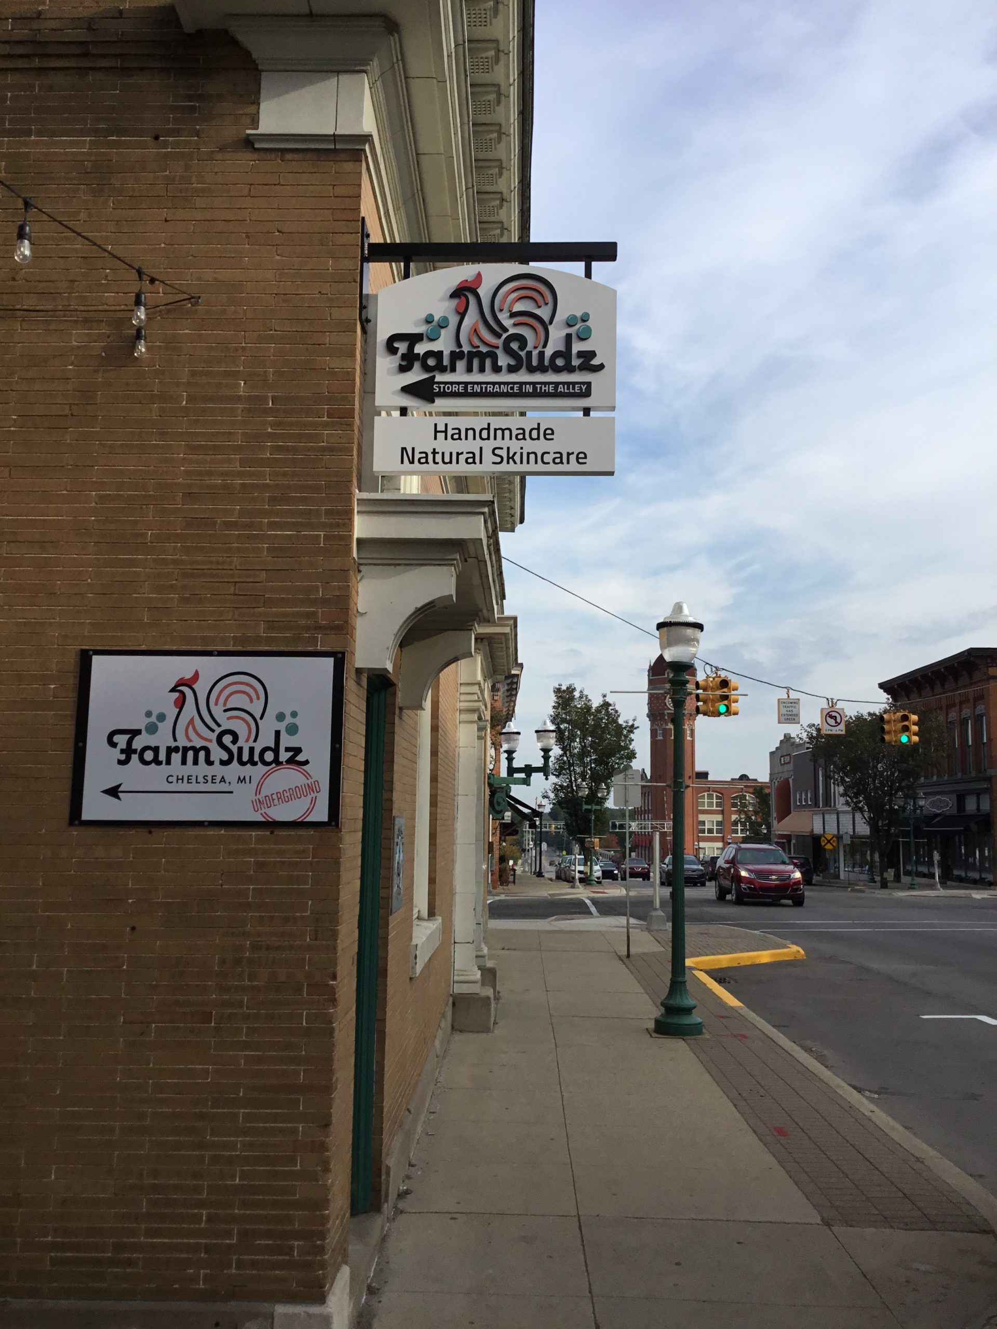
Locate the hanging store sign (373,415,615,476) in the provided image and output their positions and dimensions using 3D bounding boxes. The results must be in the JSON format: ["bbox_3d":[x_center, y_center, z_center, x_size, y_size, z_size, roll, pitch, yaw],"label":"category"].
[{"bbox_3d":[-0.016,-0.827,4.517,0.910,0.215,0.050,0,-8,2],"label":"hanging store sign"}]

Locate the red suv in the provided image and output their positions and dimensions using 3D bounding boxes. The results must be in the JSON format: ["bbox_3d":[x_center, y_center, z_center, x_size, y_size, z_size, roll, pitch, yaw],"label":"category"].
[{"bbox_3d":[7.871,6.419,36.811,1.990,1.780,5.150,1,-8,1],"label":"red suv"}]

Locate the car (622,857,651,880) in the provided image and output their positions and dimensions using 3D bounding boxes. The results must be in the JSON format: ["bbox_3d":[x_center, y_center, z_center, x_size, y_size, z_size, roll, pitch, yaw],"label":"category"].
[{"bbox_3d":[9.908,14.863,86.920,1.840,1.640,4.600,1,-8,1],"label":"car"}]

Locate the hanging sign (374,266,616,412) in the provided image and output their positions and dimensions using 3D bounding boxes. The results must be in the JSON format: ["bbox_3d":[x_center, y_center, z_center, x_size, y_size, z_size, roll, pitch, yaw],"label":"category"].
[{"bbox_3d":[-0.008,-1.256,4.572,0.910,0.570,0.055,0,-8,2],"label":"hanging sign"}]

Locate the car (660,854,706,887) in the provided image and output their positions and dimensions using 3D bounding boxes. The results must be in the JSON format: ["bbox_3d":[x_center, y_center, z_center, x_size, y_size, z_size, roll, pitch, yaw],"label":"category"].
[{"bbox_3d":[9.219,10.405,60.391,1.840,1.470,4.800,1,-8,1],"label":"car"}]

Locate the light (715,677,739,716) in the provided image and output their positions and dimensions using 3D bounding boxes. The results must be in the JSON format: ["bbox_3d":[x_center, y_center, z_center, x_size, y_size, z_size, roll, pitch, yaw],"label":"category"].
[{"bbox_3d":[6.251,0.879,32.497,0.650,1.080,0.650,1,-8,1],"label":"light"}]

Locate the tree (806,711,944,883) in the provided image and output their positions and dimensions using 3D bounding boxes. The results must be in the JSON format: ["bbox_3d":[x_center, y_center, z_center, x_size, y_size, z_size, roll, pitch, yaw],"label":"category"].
[{"bbox_3d":[16.769,5.960,53.322,6.100,8.003,6.000,1,-8,1],"label":"tree"}]

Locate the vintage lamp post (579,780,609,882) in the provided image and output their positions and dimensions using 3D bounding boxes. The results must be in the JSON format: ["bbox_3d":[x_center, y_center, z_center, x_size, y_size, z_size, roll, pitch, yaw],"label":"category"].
[{"bbox_3d":[3.748,6.645,46.960,1.150,4.056,0.440,1,-8,1],"label":"vintage lamp post"}]

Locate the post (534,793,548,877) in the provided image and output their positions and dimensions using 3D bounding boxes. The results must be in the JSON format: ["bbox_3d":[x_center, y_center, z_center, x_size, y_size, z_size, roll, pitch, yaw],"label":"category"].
[{"bbox_3d":[2.470,10.027,68.236,0.500,4.500,0.500,1,-8,1],"label":"post"}]

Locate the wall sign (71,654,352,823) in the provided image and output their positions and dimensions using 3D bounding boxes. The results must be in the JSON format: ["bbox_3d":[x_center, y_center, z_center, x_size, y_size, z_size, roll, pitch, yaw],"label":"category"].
[{"bbox_3d":[-0.996,0.253,4.087,0.923,0.608,0.030,1,-8,2],"label":"wall sign"}]

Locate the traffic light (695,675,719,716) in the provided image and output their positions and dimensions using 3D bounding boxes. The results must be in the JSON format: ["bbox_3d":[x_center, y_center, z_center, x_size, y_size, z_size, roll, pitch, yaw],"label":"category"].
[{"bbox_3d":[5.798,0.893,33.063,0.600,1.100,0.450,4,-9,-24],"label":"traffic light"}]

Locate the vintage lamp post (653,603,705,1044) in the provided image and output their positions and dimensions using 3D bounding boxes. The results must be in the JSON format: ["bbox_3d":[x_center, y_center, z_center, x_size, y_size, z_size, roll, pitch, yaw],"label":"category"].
[{"bbox_3d":[1.557,1.272,10.290,0.440,3.701,0.440,1,-8,1],"label":"vintage lamp post"}]

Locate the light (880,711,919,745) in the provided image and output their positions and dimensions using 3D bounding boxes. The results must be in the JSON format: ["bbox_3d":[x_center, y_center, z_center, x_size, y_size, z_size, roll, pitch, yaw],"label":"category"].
[{"bbox_3d":[13.159,2.080,39.079,1.050,1.050,1.000,1,-8,1],"label":"light"}]

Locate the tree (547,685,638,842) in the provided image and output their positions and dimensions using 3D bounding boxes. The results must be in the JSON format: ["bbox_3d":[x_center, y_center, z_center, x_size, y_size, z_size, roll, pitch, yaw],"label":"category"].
[{"bbox_3d":[4.202,5.255,53.226,4.000,8.700,4.000,1,-8,1],"label":"tree"}]

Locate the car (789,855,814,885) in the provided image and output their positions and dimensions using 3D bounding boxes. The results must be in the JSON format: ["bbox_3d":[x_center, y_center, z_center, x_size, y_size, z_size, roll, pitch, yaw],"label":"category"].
[{"bbox_3d":[16.587,11.716,67.883,1.870,1.680,4.600,1,-8,1],"label":"car"}]

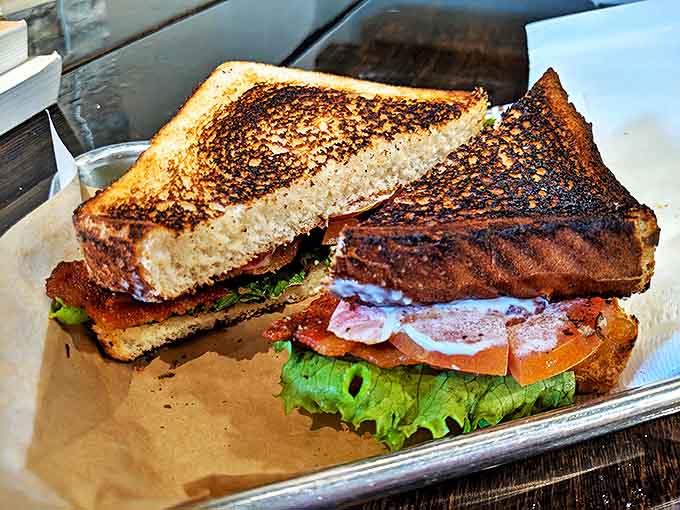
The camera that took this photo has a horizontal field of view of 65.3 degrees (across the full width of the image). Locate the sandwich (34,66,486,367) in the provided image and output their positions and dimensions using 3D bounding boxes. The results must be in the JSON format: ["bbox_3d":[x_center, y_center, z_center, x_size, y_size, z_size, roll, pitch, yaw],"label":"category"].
[{"bbox_3d":[-0.036,-0.030,0.227,0.158,0.070,0.098,-29,48,-31],"label":"sandwich"}]

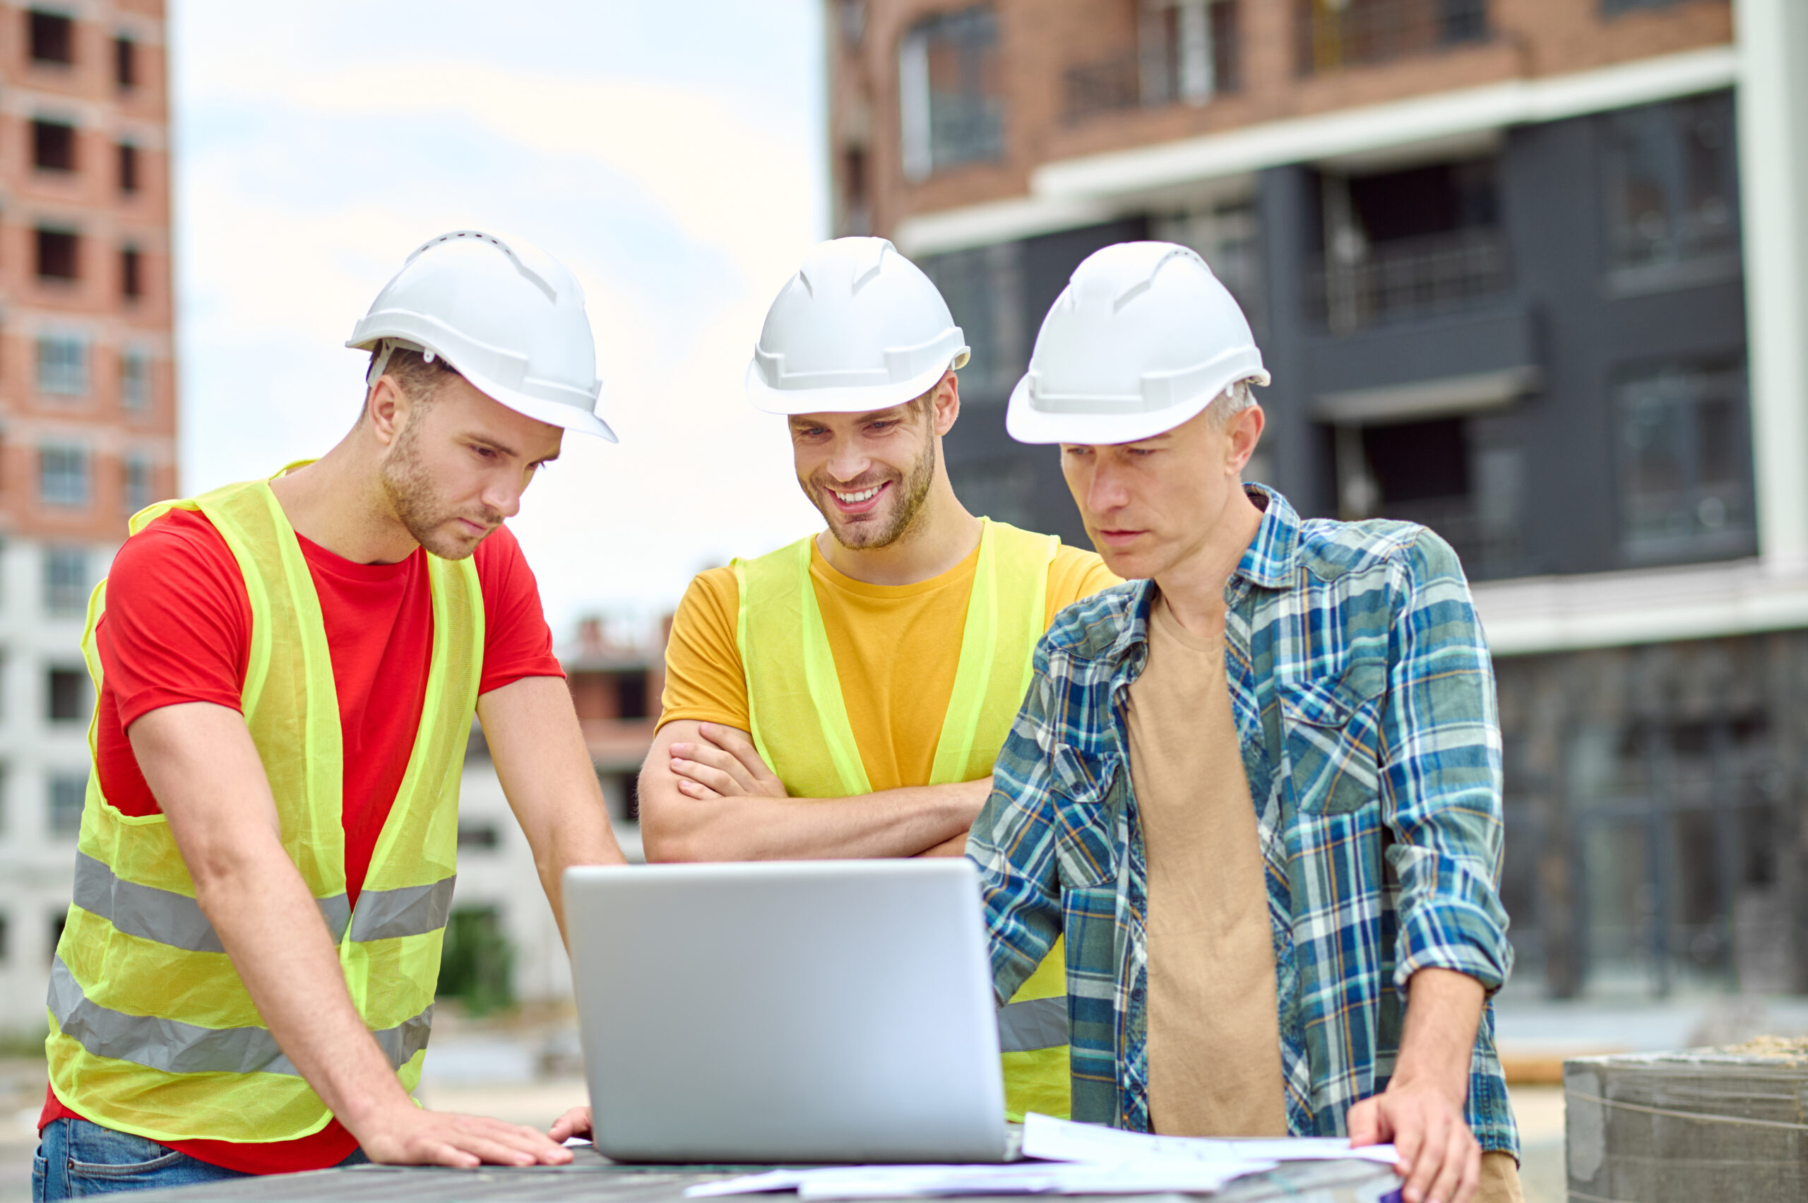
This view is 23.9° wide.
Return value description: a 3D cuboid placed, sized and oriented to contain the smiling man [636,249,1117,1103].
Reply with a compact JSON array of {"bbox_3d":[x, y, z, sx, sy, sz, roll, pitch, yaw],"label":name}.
[{"bbox_3d":[0.003,0.536,4.181,0.560,1.800,0.380,-3,-4,9],"label":"smiling man"}]

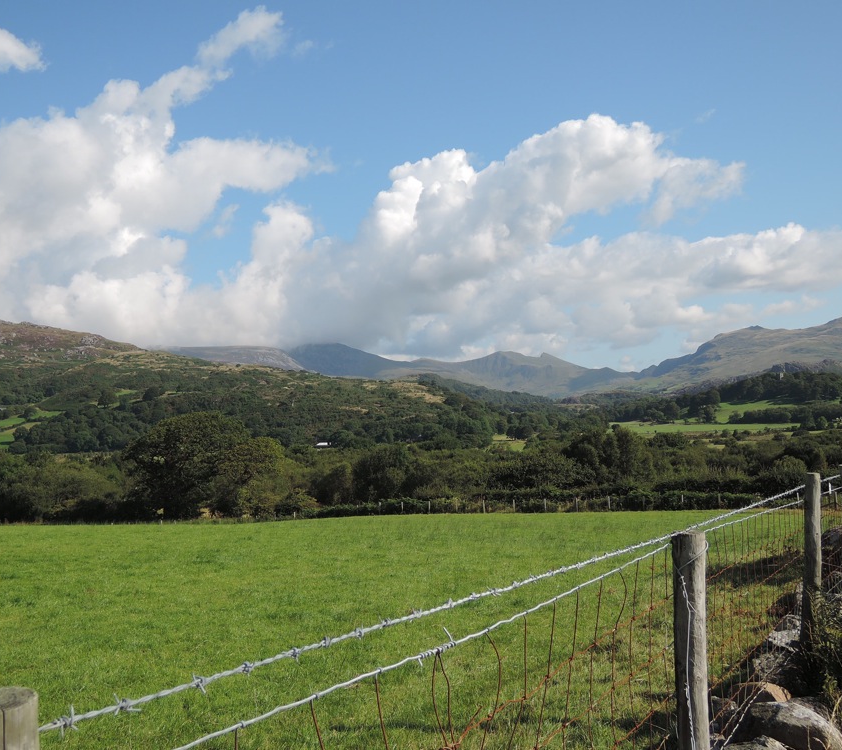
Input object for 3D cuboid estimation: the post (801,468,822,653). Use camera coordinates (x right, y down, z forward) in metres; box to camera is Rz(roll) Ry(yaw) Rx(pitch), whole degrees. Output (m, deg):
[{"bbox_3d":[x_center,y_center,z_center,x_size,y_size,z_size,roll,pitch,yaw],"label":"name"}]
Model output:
[{"bbox_3d":[2.178,1.060,5.630,0.092,1.020,0.092,1,-3,27],"label":"post"}]

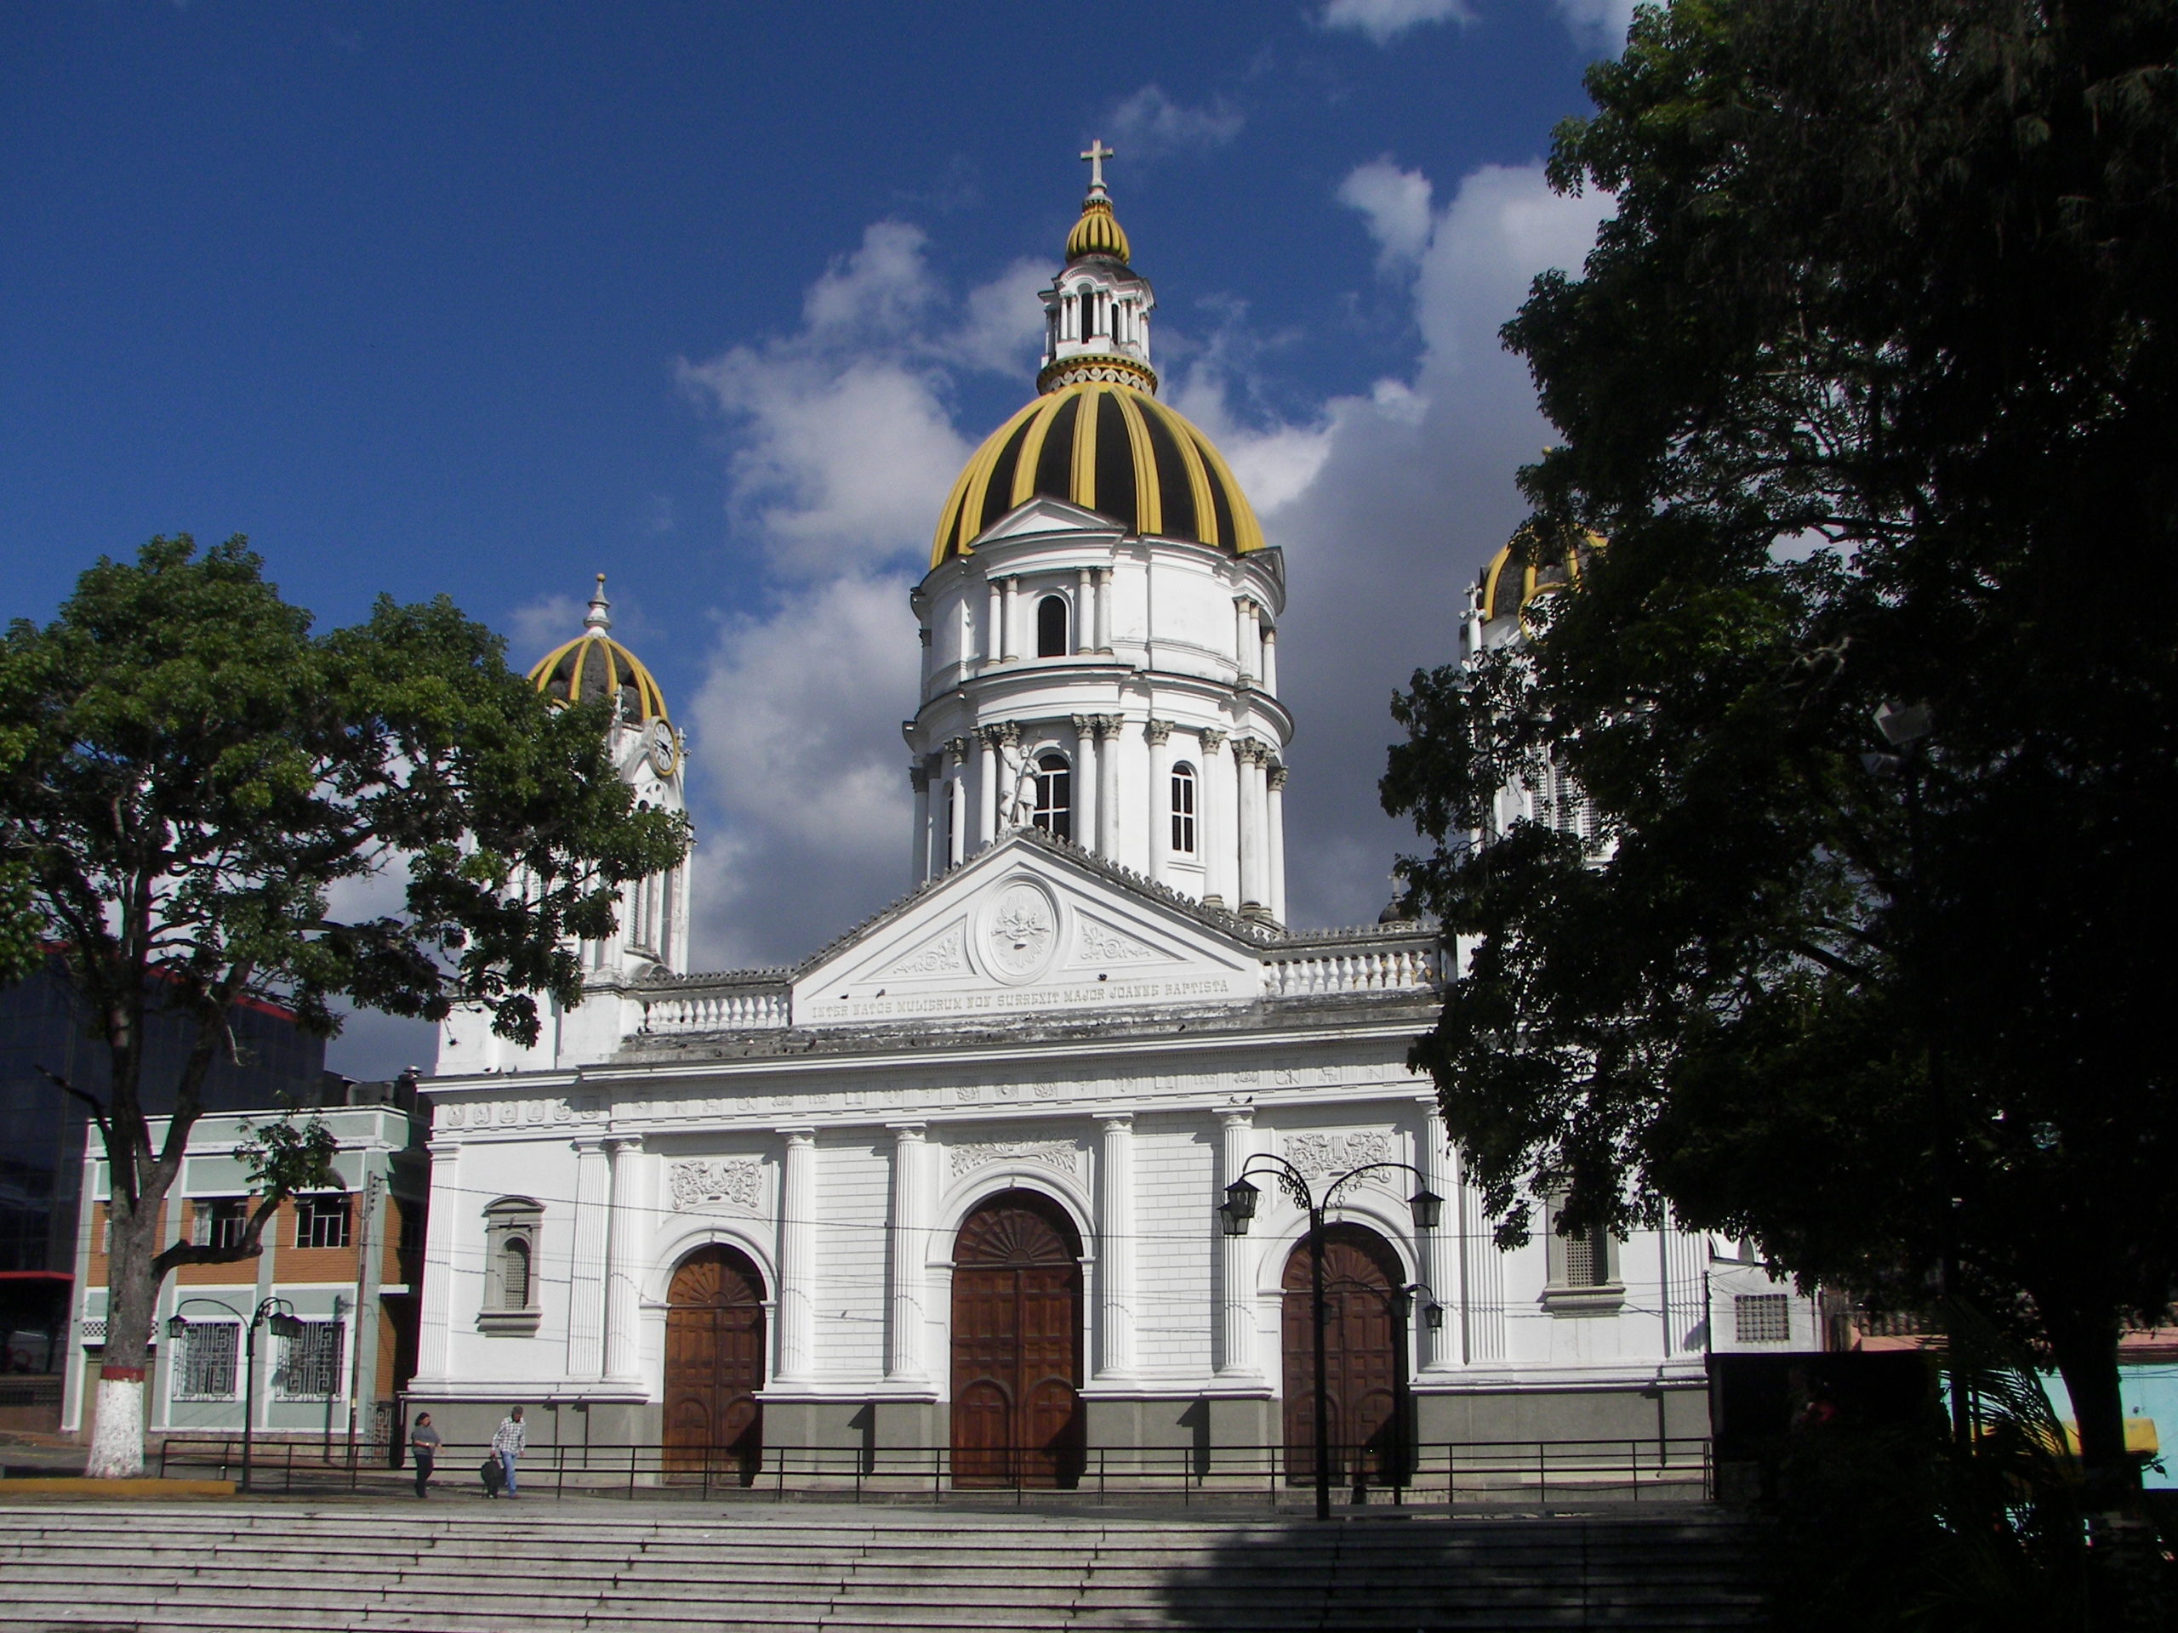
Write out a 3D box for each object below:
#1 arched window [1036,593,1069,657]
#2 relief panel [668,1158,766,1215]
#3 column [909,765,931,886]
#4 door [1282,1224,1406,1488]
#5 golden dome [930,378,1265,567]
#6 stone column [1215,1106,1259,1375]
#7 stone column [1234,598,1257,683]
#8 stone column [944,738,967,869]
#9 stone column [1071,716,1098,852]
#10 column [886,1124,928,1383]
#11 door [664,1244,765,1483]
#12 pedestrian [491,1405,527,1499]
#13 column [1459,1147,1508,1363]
[{"bbox_3d":[-0.901,-4.830,57.238,0.830,1.720,0.300,-5,-17,17],"label":"arched window"},{"bbox_3d":[-8.133,8.096,49.537,2.267,1.165,0.100,-5,-17,16],"label":"relief panel"},{"bbox_3d":[-4.109,0.823,54.743,0.500,4.360,0.500,-5,-17,16],"label":"column"},{"bbox_3d":[5.406,11.348,47.837,2.680,5.420,0.300,-5,-17,17],"label":"door"},{"bbox_3d":[0.267,-7.809,54.795,8.050,4.845,8.050,0,-15,0],"label":"golden dome"},{"bbox_3d":[2.781,8.008,42.637,0.740,5.008,0.620,-5,-16,16],"label":"stone column"},{"bbox_3d":[3.515,-3.977,51.145,0.420,2.060,0.420,-5,-16,16],"label":"stone column"},{"bbox_3d":[-2.937,0.286,50.078,0.580,4.060,0.580,-5,-16,16],"label":"stone column"},{"bbox_3d":[-0.073,-0.259,55.134,0.550,4.600,0.550,-5,-17,17],"label":"stone column"},{"bbox_3d":[-3.807,9.124,47.462,0.750,5.273,0.750,0,-16,0],"label":"column"},{"bbox_3d":[-8.076,11.816,48.928,2.170,4.950,0.150,-5,-17,16],"label":"door"},{"bbox_3d":[-10.858,11.887,42.400,0.460,1.690,0.560,-12,-19,36],"label":"pedestrian"},{"bbox_3d":[8.198,8.640,47.392,0.880,5.530,0.500,-5,-17,17],"label":"column"}]

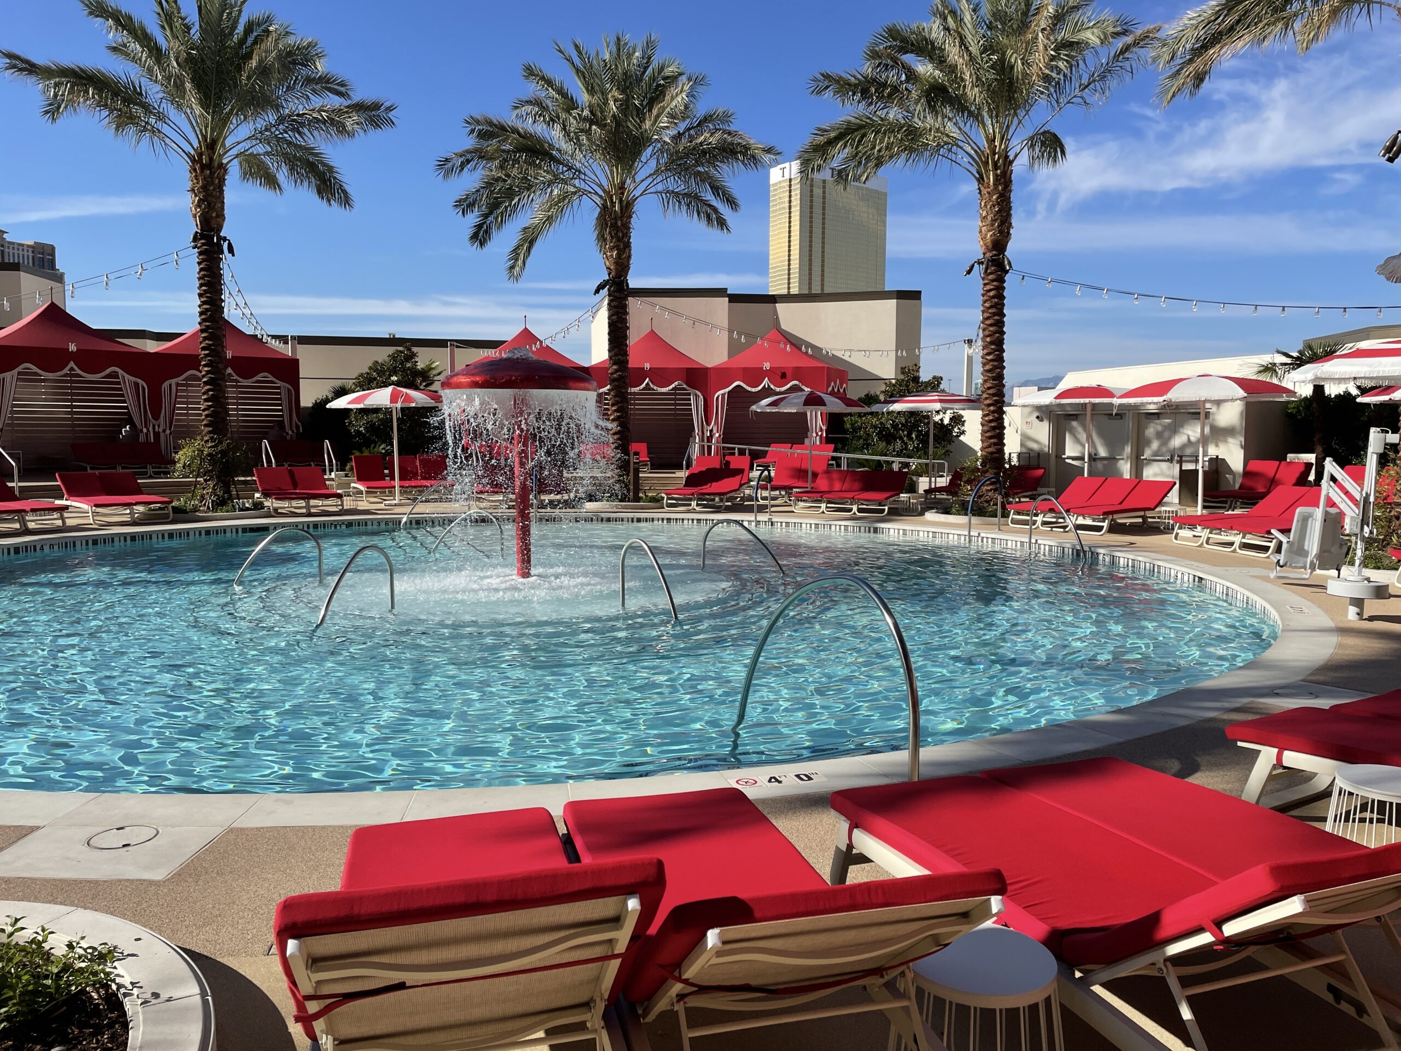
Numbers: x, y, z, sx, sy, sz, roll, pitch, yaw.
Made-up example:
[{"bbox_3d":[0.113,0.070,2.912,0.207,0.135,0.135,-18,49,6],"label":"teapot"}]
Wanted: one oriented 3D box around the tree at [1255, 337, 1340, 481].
[{"bbox_3d":[14.771,-2.524,25.075,2.700,3.850,2.700,3,6,30],"label":"tree"}]

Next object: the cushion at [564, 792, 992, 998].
[{"bbox_3d":[0.061,0.831,2.783,0.630,0.500,1.800,-1,5,-14],"label":"cushion"}]

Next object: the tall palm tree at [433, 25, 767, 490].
[{"bbox_3d":[-1.904,-5.391,21.925,7.000,9.700,7.000,0,5,0],"label":"tall palm tree"}]

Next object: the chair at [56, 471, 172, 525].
[{"bbox_3d":[-10.694,-0.536,19.183,1.880,0.870,1.302,4,7,41],"label":"chair"}]

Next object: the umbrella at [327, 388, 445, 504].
[{"bbox_3d":[-6.548,-1.737,22.687,2.850,2.540,2.850,0,5,0],"label":"umbrella"}]

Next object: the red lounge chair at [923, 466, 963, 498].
[{"bbox_3d":[5.934,-0.878,24.532,0.660,0.800,1.850,4,6,37],"label":"red lounge chair"}]

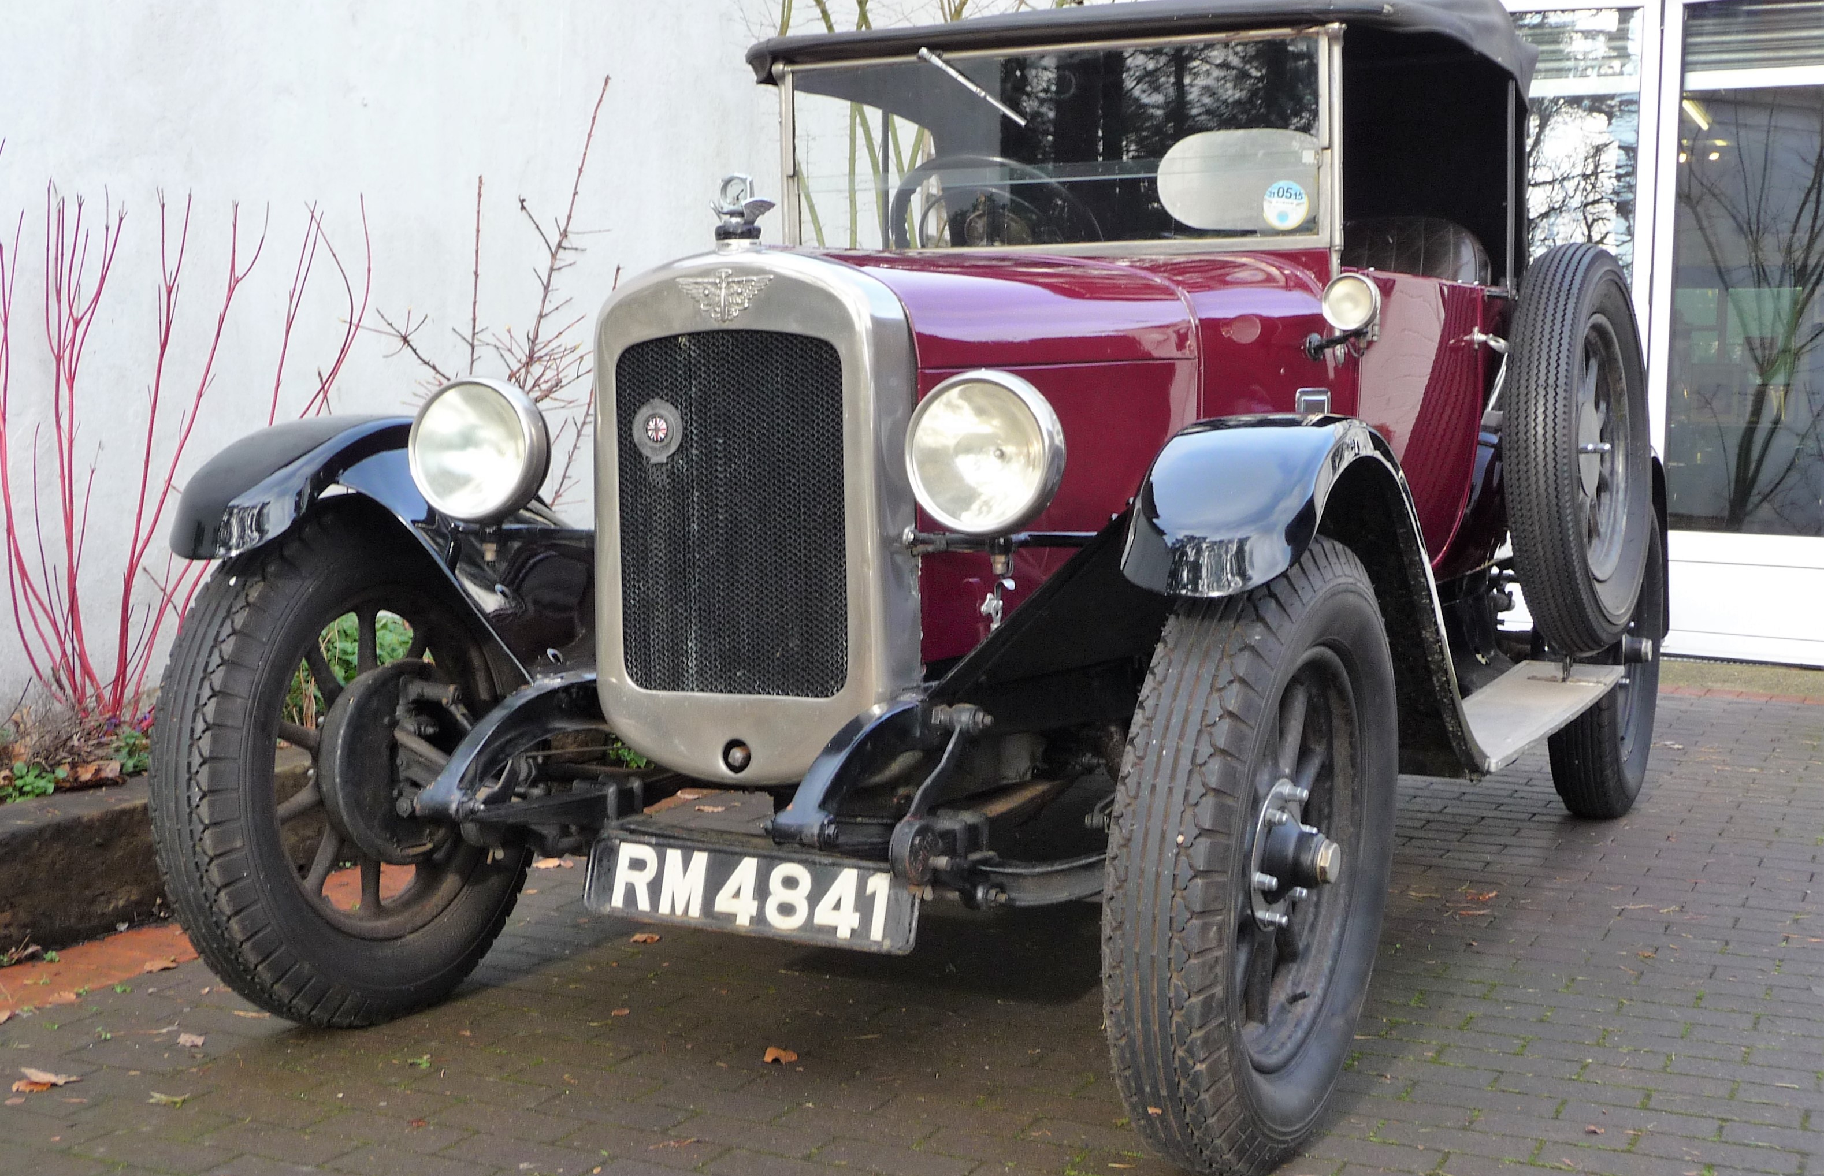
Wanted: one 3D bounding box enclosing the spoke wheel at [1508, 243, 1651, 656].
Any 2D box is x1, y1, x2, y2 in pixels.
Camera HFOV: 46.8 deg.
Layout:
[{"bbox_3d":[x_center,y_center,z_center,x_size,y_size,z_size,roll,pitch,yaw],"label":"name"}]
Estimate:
[{"bbox_3d":[1.319,-0.268,4.152,0.148,0.800,0.800,-1,3,29],"label":"spoke wheel"}]

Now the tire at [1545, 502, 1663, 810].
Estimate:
[{"bbox_3d":[1.696,0.166,5.101,0.155,0.785,0.785,2,4,26],"label":"tire"}]

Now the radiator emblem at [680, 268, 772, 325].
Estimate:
[{"bbox_3d":[-0.247,-0.385,2.782,0.147,0.073,0.012,2,4,26],"label":"radiator emblem"}]

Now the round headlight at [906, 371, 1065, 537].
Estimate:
[{"bbox_3d":[0.112,-0.171,2.643,0.196,0.198,0.155,2,4,26],"label":"round headlight"}]

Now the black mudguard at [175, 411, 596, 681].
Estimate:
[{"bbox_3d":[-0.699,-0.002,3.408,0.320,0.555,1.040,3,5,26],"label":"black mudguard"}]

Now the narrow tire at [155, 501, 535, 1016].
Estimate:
[{"bbox_3d":[-0.831,0.265,3.224,0.158,0.800,0.800,0,3,27],"label":"narrow tire"}]

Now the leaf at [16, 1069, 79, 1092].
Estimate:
[{"bbox_3d":[-1.195,0.678,2.905,0.090,0.026,0.060,0,4,-6],"label":"leaf"}]

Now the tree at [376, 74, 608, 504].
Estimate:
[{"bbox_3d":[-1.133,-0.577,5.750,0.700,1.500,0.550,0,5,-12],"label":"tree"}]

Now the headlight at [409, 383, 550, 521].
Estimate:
[{"bbox_3d":[-0.587,-0.196,2.990,0.196,0.198,0.155,2,4,26],"label":"headlight"}]

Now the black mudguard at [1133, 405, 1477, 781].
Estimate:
[{"bbox_3d":[0.544,0.064,2.829,0.285,0.575,1.090,3,5,26],"label":"black mudguard"}]

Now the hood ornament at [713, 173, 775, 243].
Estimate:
[{"bbox_3d":[-0.229,-0.508,2.810,0.095,0.092,0.058,2,4,26],"label":"hood ornament"}]

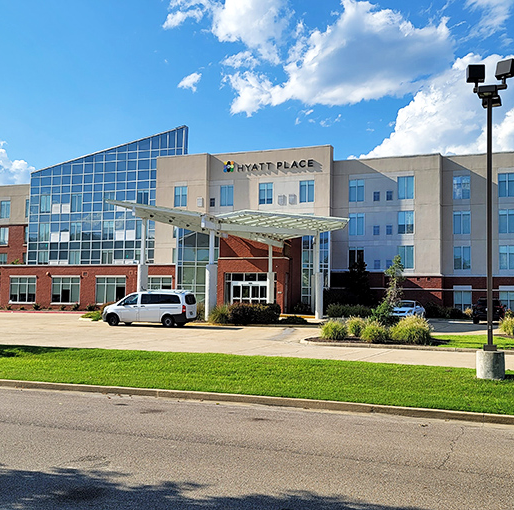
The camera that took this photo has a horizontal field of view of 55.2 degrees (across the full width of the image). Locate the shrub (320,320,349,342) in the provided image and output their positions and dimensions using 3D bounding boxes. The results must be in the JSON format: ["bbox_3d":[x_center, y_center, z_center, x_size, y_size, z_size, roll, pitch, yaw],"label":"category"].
[{"bbox_3d":[3.329,3.237,21.359,1.120,0.830,1.120,0,-3,20],"label":"shrub"}]

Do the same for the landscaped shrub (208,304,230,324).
[{"bbox_3d":[-2.239,3.372,28.525,1.150,1.040,1.150,0,-3,10],"label":"landscaped shrub"}]

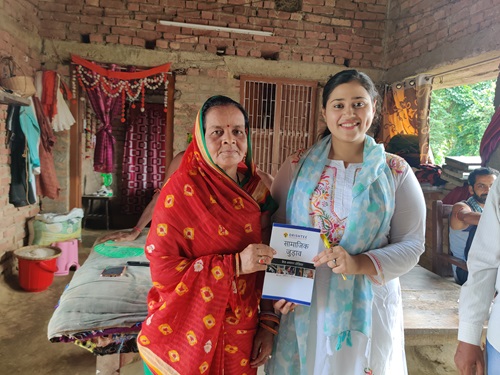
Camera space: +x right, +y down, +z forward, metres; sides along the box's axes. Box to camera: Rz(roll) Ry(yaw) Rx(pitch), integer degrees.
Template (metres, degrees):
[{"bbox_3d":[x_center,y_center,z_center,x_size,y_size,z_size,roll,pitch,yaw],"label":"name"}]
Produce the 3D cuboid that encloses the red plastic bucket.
[{"bbox_3d":[-1.620,0.620,2.965,0.335,0.290,0.335,2,6,-11],"label":"red plastic bucket"}]

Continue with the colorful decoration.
[{"bbox_3d":[-1.304,-0.980,3.990,0.980,0.622,0.070,2,6,-11],"label":"colorful decoration"}]

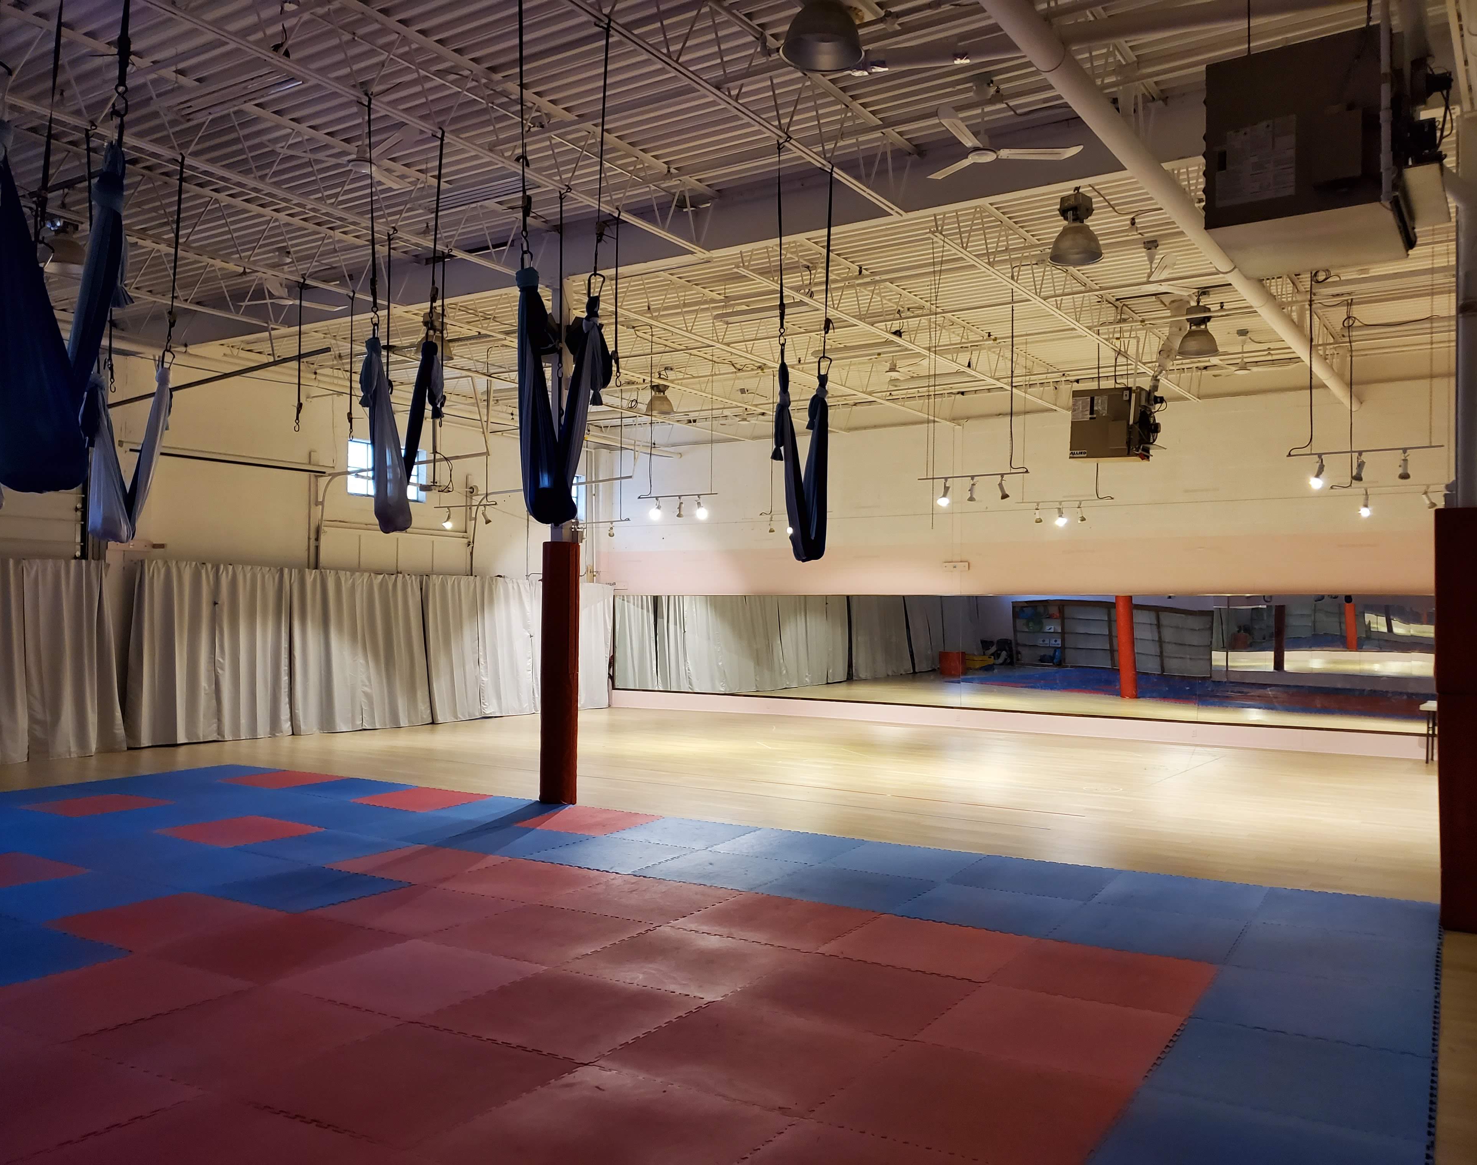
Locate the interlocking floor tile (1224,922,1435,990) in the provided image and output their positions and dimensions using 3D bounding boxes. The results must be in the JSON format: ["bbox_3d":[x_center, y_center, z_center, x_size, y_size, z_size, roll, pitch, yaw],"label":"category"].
[{"bbox_3d":[3.318,2.092,6.510,1.000,0.025,1.000,0,-2,30],"label":"interlocking floor tile"}]

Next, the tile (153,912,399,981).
[{"bbox_3d":[-2.514,2.007,6.432,1.000,0.025,1.000,0,-2,30],"label":"tile"}]

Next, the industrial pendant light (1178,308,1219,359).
[{"bbox_3d":[4.774,-2.609,12.102,0.425,0.480,0.425,0,-2,31],"label":"industrial pendant light"}]

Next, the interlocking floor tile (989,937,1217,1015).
[{"bbox_3d":[1.938,2.061,6.113,1.000,0.030,1.000,0,-2,30],"label":"interlocking floor tile"}]

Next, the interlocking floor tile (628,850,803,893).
[{"bbox_3d":[-0.123,2.109,8.518,1.000,0.030,1.000,0,-2,30],"label":"interlocking floor tile"}]

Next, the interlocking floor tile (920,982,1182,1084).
[{"bbox_3d":[1.438,2.029,5.286,1.000,0.025,1.000,0,-2,30],"label":"interlocking floor tile"}]

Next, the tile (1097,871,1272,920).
[{"bbox_3d":[2.981,2.128,7.882,1.000,0.025,1.000,0,-2,31],"label":"tile"}]

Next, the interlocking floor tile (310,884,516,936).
[{"bbox_3d":[-2.000,2.054,7.290,1.000,0.030,1.000,0,-2,30],"label":"interlocking floor tile"}]

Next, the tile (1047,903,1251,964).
[{"bbox_3d":[2.441,2.094,6.983,1.000,0.025,1.000,0,-2,31],"label":"tile"}]

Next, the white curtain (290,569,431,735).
[{"bbox_3d":[-6.015,1.089,18.842,0.150,2.496,2.500,-1,-2,38],"label":"white curtain"}]

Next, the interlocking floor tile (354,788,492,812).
[{"bbox_3d":[-3.097,2.148,11.459,1.000,0.025,1.000,0,-2,30],"label":"interlocking floor tile"}]

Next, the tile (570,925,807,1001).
[{"bbox_3d":[-0.269,2.005,6.180,0.987,0.030,0.987,0,-2,31],"label":"tile"}]

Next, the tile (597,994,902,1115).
[{"bbox_3d":[0.059,2.001,4.931,1.000,0.025,1.000,0,-2,31],"label":"tile"}]

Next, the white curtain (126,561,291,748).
[{"bbox_3d":[-7.274,1.000,16.274,0.160,2.446,2.469,0,-2,33],"label":"white curtain"}]

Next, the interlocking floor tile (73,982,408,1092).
[{"bbox_3d":[-2.177,1.976,5.078,1.000,0.025,1.000,0,-2,31],"label":"interlocking floor tile"}]

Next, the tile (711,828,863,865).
[{"bbox_3d":[0.383,2.107,9.272,0.987,0.030,0.987,0,-2,31],"label":"tile"}]

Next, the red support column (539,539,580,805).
[{"bbox_3d":[-1.760,0.873,11.552,0.290,2.610,0.290,0,-2,33],"label":"red support column"}]

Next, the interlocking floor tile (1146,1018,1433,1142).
[{"bbox_3d":[2.254,1.993,4.704,0.987,0.030,0.987,0,-2,31],"label":"interlocking floor tile"}]

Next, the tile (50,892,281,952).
[{"bbox_3d":[-3.330,1.985,6.833,0.987,0.030,0.987,0,-2,31],"label":"tile"}]

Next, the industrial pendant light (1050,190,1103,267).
[{"bbox_3d":[2.540,-2.692,8.751,0.412,0.528,0.412,0,-2,33],"label":"industrial pendant light"}]

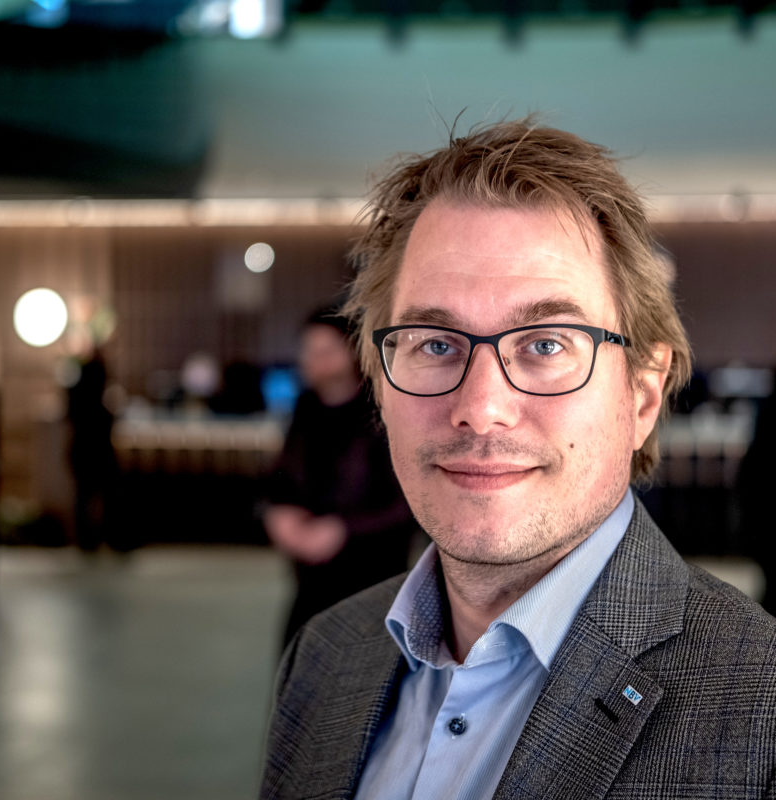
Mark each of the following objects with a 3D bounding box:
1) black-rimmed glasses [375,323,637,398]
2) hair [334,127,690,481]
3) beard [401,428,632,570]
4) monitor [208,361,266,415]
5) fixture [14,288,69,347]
[{"bbox_3d":[0.071,-0.021,1.055,0.140,0.045,0.140,0,1,13],"label":"black-rimmed glasses"},{"bbox_3d":[0.084,-0.060,1.110,0.205,0.225,0.215,0,1,13],"label":"hair"},{"bbox_3d":[0.064,0.059,1.022,0.132,0.085,0.100,0,1,13],"label":"beard"},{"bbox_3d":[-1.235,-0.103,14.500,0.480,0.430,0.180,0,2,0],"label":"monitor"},{"bbox_3d":[-3.040,-0.724,15.500,0.420,0.420,0.420,0,1,0],"label":"fixture"}]

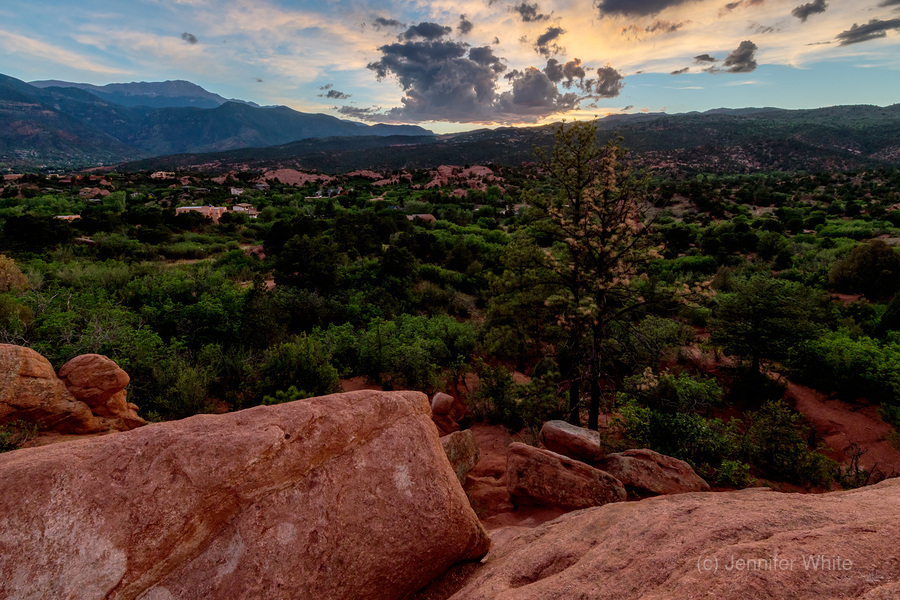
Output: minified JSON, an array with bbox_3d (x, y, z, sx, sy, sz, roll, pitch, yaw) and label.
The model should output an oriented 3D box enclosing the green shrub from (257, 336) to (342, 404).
[{"bbox_3d":[-4.626,2.200,11.500,2.511,2.034,2.385,-9,23,-23],"label":"green shrub"}]

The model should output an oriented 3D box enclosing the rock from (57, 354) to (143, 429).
[{"bbox_3d":[-6.089,1.603,6.600,1.000,1.350,1.150,18,28,39],"label":"rock"}]

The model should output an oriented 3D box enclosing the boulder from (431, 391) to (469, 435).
[{"bbox_3d":[-0.037,2.815,9.400,0.999,1.071,0.849,0,21,0],"label":"boulder"}]

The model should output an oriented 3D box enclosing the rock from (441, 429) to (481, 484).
[{"bbox_3d":[0.129,3.123,7.500,0.955,1.090,0.811,0,21,1],"label":"rock"}]

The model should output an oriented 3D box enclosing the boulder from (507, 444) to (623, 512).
[{"bbox_3d":[2.195,3.389,7.300,2.200,1.050,1.150,8,22,20],"label":"boulder"}]

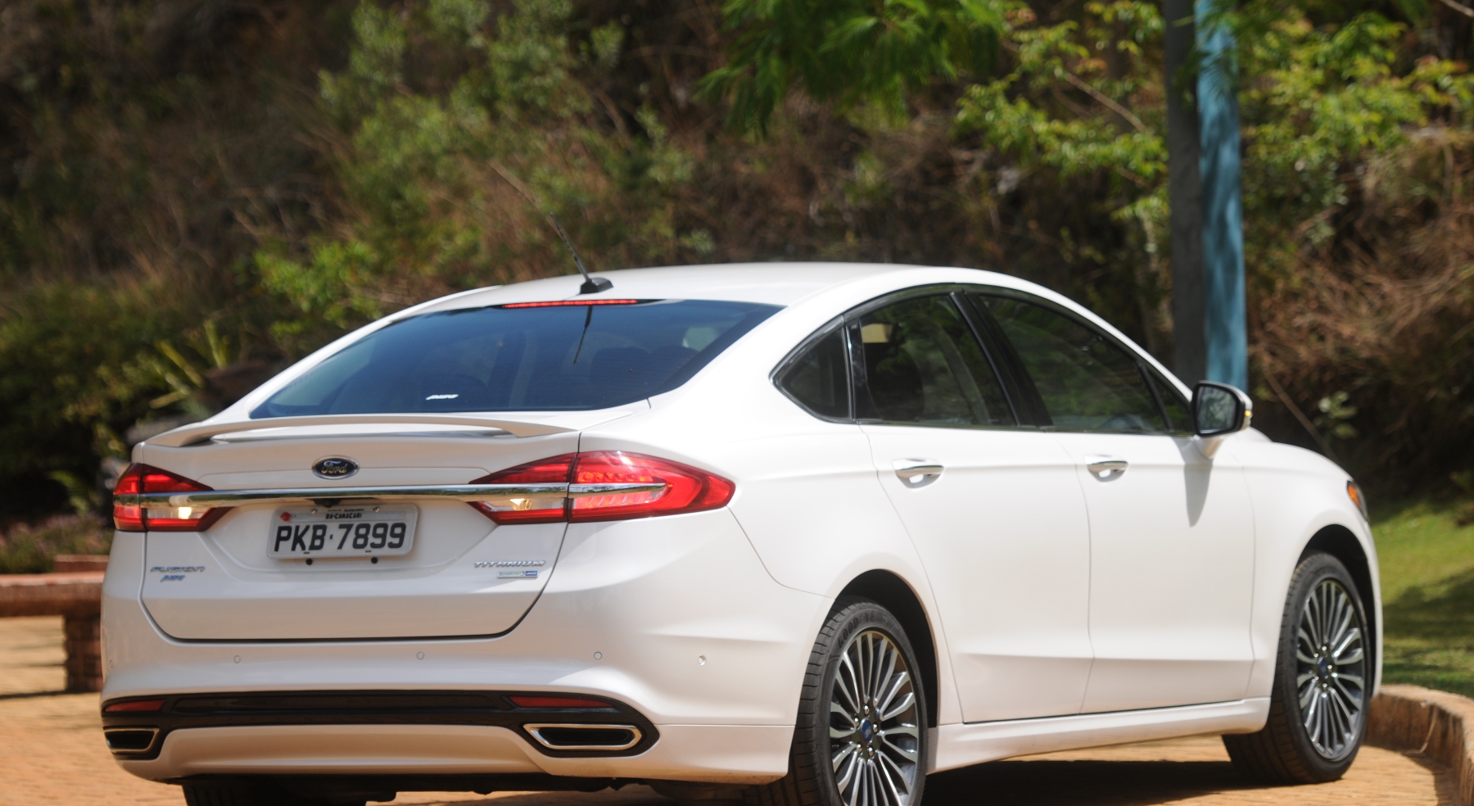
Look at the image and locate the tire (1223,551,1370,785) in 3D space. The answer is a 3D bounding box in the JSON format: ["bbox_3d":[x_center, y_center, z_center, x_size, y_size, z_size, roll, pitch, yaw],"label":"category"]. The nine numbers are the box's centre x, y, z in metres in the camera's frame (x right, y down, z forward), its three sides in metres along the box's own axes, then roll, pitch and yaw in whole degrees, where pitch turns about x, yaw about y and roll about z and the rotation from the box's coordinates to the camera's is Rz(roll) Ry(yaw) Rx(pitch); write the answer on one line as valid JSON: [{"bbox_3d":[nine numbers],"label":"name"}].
[{"bbox_3d":[1.558,0.744,19.358,0.235,0.660,0.665,-2,0,28],"label":"tire"}]

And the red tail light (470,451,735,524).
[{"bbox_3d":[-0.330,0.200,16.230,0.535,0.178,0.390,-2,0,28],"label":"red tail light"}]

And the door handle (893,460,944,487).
[{"bbox_3d":[0.449,0.176,17.048,0.055,0.066,0.250,-2,0,28],"label":"door handle"}]

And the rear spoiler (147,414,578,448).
[{"bbox_3d":[-0.895,0.060,16.426,1.210,0.070,0.180,-2,0,28],"label":"rear spoiler"}]

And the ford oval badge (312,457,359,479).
[{"bbox_3d":[-0.956,0.155,16.304,0.130,0.057,0.015,-2,-11,28],"label":"ford oval badge"}]

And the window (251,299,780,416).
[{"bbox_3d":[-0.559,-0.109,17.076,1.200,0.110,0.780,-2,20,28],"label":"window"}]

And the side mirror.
[{"bbox_3d":[1.313,0.011,18.556,0.180,0.160,0.120,-2,0,28],"label":"side mirror"}]

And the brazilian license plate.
[{"bbox_3d":[-0.938,0.307,16.330,0.400,0.130,0.015,-2,-21,28],"label":"brazilian license plate"}]

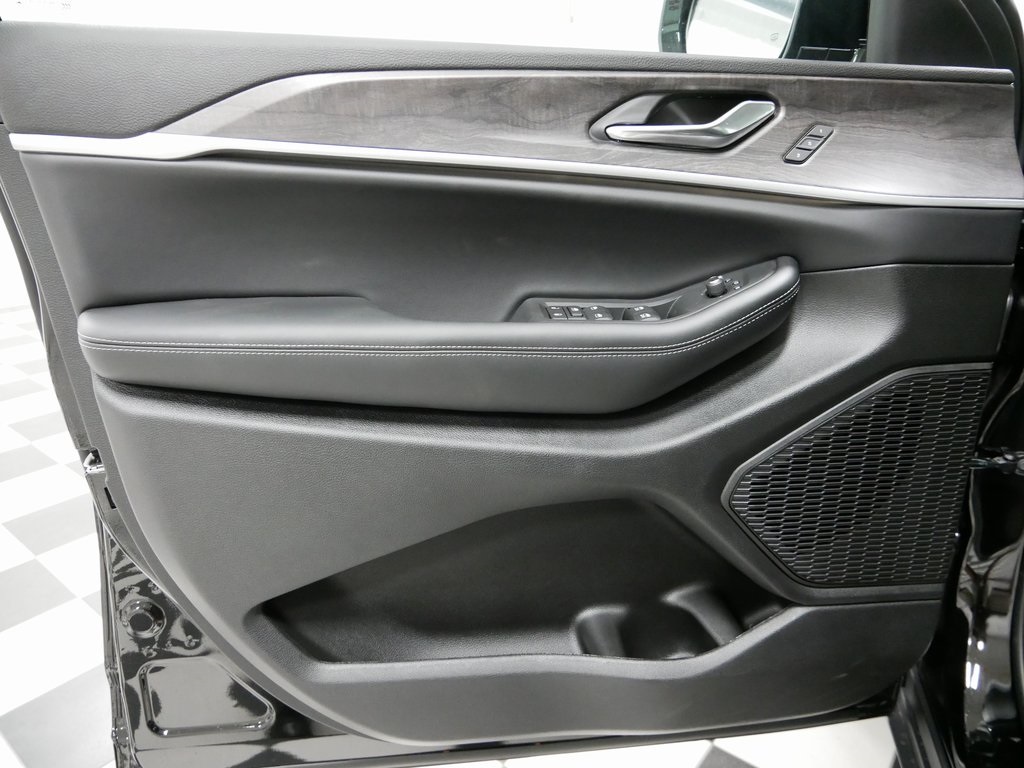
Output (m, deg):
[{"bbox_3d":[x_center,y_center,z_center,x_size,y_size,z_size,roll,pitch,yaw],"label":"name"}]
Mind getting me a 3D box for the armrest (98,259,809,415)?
[{"bbox_3d":[-0.040,-0.045,0.681,0.690,0.145,0.113,-1,19,-6],"label":"armrest"}]

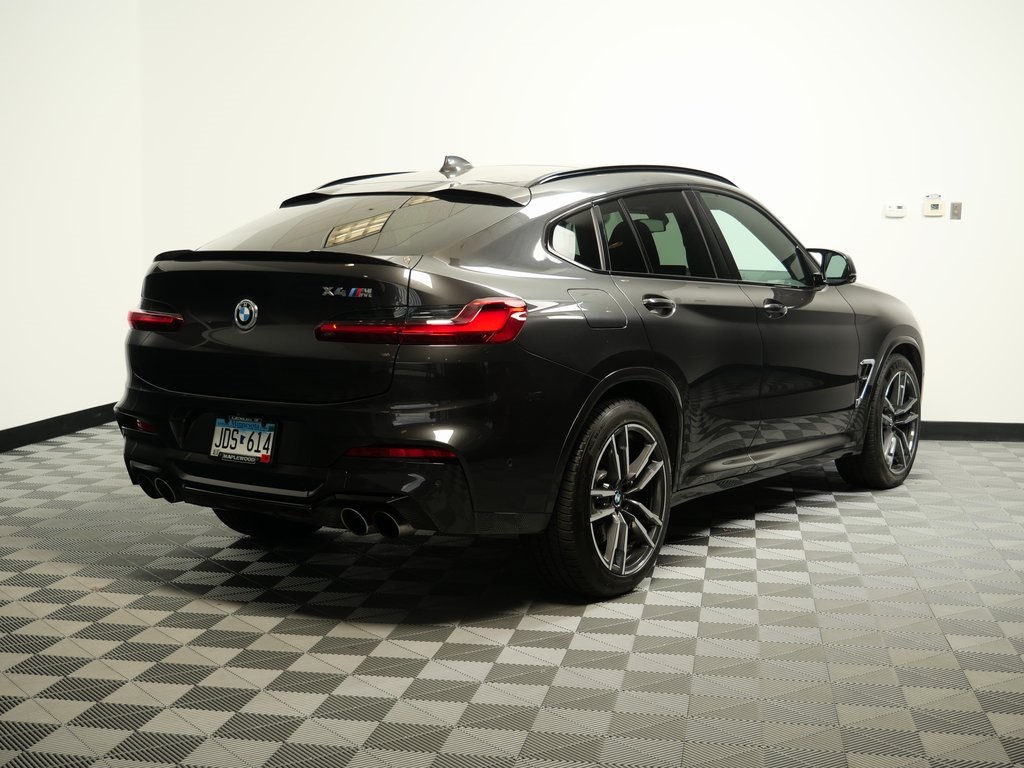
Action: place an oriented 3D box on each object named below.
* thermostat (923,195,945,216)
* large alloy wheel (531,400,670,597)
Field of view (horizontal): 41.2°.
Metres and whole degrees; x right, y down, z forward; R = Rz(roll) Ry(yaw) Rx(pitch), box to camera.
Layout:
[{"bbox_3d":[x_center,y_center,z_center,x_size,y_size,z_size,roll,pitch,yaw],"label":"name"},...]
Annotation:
[{"bbox_3d":[2.829,-1.199,9.141,0.145,0.150,0.040,1,5,10],"label":"thermostat"},{"bbox_3d":[0.324,0.400,5.013,0.265,0.732,0.740,4,7,35],"label":"large alloy wheel"}]

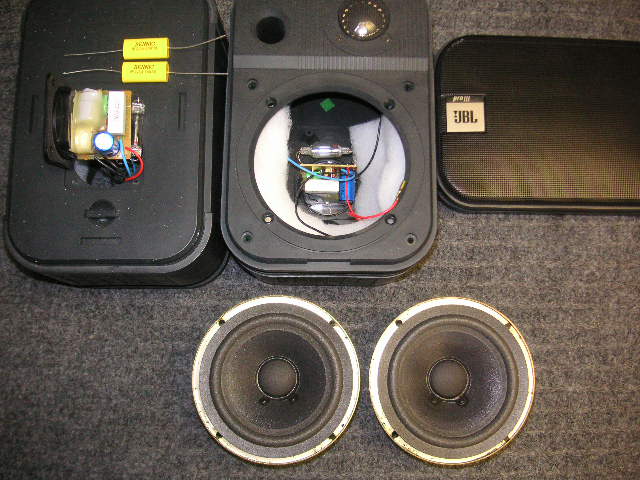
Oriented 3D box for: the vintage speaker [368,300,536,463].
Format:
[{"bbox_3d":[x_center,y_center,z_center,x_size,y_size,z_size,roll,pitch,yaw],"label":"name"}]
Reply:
[{"bbox_3d":[0.106,0.118,0.579,0.133,0.057,0.133,0,76,-1],"label":"vintage speaker"}]

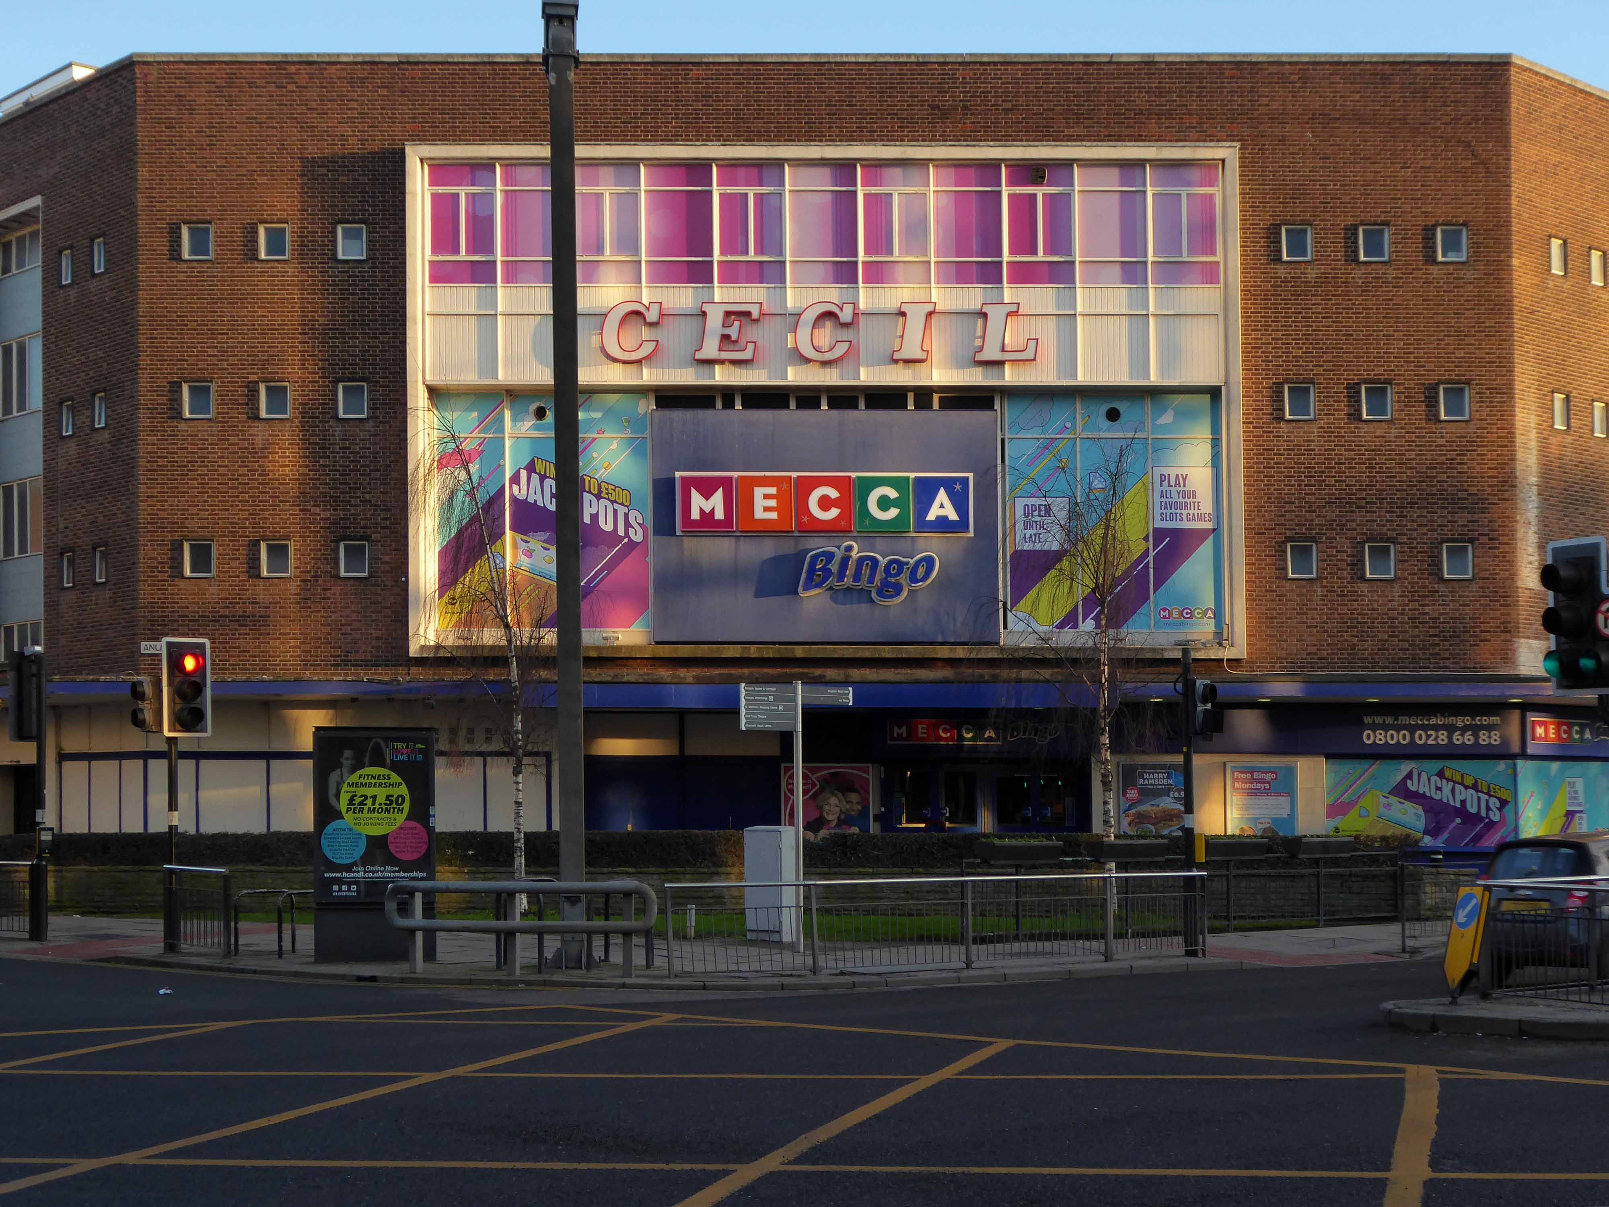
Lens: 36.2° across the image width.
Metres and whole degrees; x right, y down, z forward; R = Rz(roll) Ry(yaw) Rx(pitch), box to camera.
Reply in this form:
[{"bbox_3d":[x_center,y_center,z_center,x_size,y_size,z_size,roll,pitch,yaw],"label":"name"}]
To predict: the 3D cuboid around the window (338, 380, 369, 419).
[{"bbox_3d":[-7.675,-3.453,41.900,0.534,0.641,0.140,-1,-3,0],"label":"window"}]

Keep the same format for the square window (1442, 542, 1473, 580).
[{"bbox_3d":[11.107,-0.716,41.900,0.556,0.641,0.140,-1,-3,0],"label":"square window"}]

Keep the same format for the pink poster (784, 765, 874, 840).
[{"bbox_3d":[0.417,3.500,43.000,1.620,1.360,0.090,0,-2,0],"label":"pink poster"}]

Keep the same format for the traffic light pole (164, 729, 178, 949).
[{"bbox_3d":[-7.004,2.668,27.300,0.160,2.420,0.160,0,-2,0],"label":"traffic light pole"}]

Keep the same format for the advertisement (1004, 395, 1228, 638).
[{"bbox_3d":[5.282,-1.503,42.077,3.693,4.165,0.100,0,-2,0],"label":"advertisement"}]

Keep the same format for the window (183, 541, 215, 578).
[{"bbox_3d":[-10.379,-0.764,42.200,0.540,0.630,0.130,0,-2,0],"label":"window"}]

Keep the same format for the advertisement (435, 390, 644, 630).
[{"bbox_3d":[-4.500,-1.540,42.200,3.700,4.100,0.120,0,-2,0],"label":"advertisement"}]

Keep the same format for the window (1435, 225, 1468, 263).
[{"bbox_3d":[11.089,-6.158,42.200,0.550,0.620,0.130,0,-2,0],"label":"window"}]

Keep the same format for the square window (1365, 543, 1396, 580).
[{"bbox_3d":[9.792,-0.716,41.900,0.534,0.641,0.140,-1,-3,0],"label":"square window"}]

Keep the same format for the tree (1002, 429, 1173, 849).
[{"bbox_3d":[4.124,0.983,36.000,2.500,7.000,2.400,0,-2,0],"label":"tree"}]

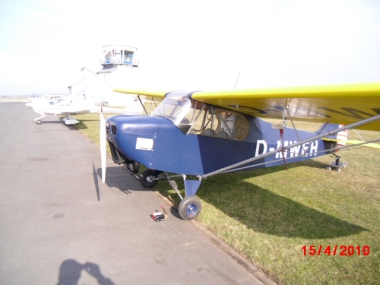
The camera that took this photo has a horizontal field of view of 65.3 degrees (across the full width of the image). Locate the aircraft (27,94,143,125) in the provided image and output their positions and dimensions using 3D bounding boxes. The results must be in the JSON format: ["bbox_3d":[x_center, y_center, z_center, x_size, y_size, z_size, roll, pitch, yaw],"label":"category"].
[{"bbox_3d":[-6.450,-2.308,19.070,7.250,2.100,10.300,-5,10,-27],"label":"aircraft"}]

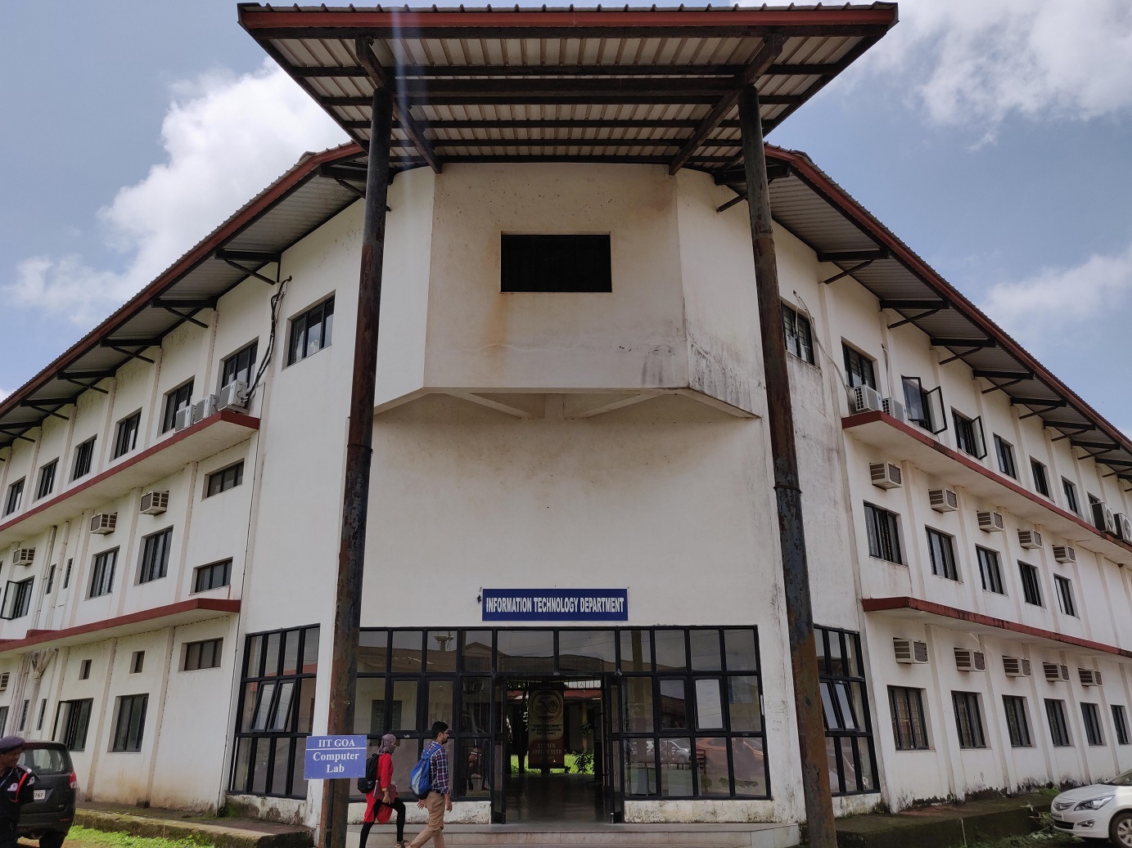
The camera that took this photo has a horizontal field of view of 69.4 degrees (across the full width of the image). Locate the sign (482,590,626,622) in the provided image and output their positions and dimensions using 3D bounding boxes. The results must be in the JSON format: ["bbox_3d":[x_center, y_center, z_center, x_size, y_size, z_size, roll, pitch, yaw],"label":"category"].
[{"bbox_3d":[-0.191,3.275,14.771,2.622,0.569,0.050,0,-21,-1],"label":"sign"}]

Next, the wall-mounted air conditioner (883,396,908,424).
[{"bbox_3d":[7.612,-0.226,18.909,0.730,0.530,0.270,19,-28,-41],"label":"wall-mounted air conditioner"}]

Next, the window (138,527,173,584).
[{"bbox_3d":[-10.196,3.319,20.379,1.749,1.257,0.120,-18,-27,38],"label":"window"}]

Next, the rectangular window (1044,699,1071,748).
[{"bbox_3d":[12.625,7.699,21.018,1.530,1.125,0.120,19,-27,-40],"label":"rectangular window"}]

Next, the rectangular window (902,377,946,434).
[{"bbox_3d":[8.598,-0.442,19.551,1.597,1.163,0.472,19,-27,-40],"label":"rectangular window"}]

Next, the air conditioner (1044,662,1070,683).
[{"bbox_3d":[13.936,7.063,23.172,0.650,0.445,0.440,19,-28,-41],"label":"air conditioner"}]

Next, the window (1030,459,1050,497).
[{"bbox_3d":[14.615,1.733,25.241,1.530,1.163,0.120,19,-27,-40],"label":"window"}]

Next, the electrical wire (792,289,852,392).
[{"bbox_3d":[5.267,-1.696,16.693,1.857,1.663,0.140,19,-27,-40],"label":"electrical wire"}]

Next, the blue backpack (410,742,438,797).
[{"bbox_3d":[-1.623,3.968,9.348,0.270,0.510,0.320,8,-20,3],"label":"blue backpack"}]

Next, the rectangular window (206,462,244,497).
[{"bbox_3d":[-7.892,1.351,18.952,1.792,0.595,0.120,-18,-27,38],"label":"rectangular window"}]

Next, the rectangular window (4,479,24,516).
[{"bbox_3d":[-20.202,2.757,30.056,1.770,1.287,0.120,-18,-27,38],"label":"rectangular window"}]

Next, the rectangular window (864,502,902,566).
[{"bbox_3d":[7.274,2.547,18.725,1.761,1.263,0.120,19,-28,-41],"label":"rectangular window"}]

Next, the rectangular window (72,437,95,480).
[{"bbox_3d":[-15.336,1.170,26.061,1.761,1.287,0.120,-18,-27,38],"label":"rectangular window"}]

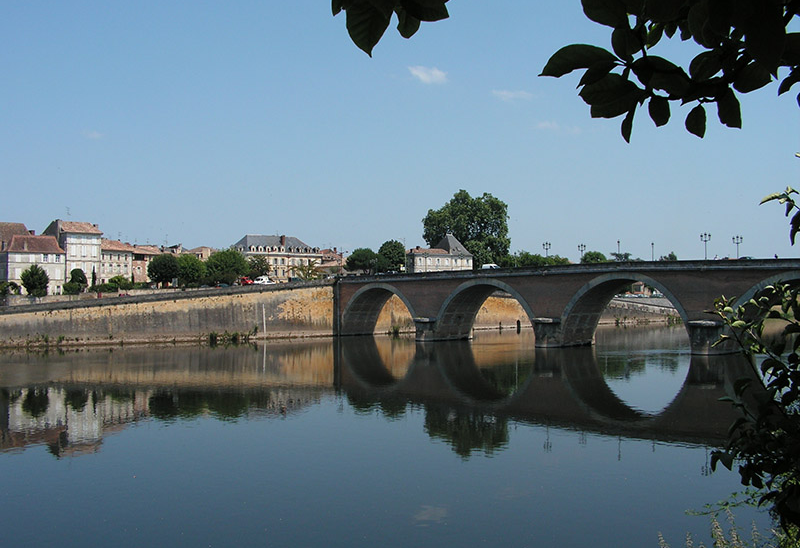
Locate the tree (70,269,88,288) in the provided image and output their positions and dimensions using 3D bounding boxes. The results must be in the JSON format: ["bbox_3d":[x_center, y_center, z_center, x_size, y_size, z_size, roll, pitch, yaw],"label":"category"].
[{"bbox_3d":[-65.870,1.130,171.000,3.680,4.500,3.600,0,-1,0],"label":"tree"}]

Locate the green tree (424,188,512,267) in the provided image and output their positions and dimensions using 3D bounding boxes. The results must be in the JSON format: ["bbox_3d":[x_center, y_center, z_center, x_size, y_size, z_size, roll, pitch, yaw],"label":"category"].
[{"bbox_3d":[21.180,-12.770,264.000,27.760,28.400,26.000,0,-2,0],"label":"green tree"}]

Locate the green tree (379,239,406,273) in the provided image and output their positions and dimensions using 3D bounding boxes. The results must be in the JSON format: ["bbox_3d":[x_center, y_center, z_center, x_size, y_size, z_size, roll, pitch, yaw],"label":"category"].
[{"bbox_3d":[-2.300,-4.080,219.000,6.930,9.420,6.800,0,-1,0],"label":"green tree"}]

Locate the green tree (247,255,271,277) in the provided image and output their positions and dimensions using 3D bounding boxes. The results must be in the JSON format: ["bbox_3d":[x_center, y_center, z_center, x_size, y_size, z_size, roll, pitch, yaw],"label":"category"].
[{"bbox_3d":[-34.460,-1.280,203.000,5.730,6.710,5.800,0,-2,0],"label":"green tree"}]

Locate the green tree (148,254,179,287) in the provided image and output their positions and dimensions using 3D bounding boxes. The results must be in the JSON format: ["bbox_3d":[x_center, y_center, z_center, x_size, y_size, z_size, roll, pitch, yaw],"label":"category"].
[{"bbox_3d":[-53.100,-0.670,187.000,6.860,7.420,6.500,0,-2,0],"label":"green tree"}]

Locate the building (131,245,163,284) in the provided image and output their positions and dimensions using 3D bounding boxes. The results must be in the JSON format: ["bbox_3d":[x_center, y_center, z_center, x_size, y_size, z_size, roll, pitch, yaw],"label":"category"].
[{"bbox_3d":[-60.980,-1.950,194.530,8.000,9.180,9.000,1,-2,-38],"label":"building"}]

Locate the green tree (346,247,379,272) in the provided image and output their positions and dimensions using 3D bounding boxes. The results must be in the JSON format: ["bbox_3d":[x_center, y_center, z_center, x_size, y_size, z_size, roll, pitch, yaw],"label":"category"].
[{"bbox_3d":[-9.960,-3.050,221.000,8.500,7.970,8.000,0,-2,0],"label":"green tree"}]

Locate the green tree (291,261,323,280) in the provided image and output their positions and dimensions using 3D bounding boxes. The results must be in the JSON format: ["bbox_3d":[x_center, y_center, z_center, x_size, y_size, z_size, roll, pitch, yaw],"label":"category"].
[{"bbox_3d":[-23.090,-0.690,210.000,8.580,5.430,7.500,0,-2,0],"label":"green tree"}]

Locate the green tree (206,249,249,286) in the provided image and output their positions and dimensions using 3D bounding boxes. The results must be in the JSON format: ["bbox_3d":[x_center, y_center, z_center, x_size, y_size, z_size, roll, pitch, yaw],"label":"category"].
[{"bbox_3d":[-39.620,-1.540,190.000,9.950,8.480,9.200,0,-1,0],"label":"green tree"}]

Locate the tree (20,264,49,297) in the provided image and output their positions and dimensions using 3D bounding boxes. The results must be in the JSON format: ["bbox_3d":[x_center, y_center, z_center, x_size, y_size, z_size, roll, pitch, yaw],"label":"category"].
[{"bbox_3d":[-73.360,1.410,167.000,5.580,6.580,5.600,0,-1,0],"label":"tree"}]

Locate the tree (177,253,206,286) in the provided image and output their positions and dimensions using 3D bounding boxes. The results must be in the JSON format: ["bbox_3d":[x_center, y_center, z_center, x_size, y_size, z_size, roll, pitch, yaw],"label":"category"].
[{"bbox_3d":[-47.480,-0.910,189.000,6.990,7.890,6.800,0,-1,0],"label":"tree"}]

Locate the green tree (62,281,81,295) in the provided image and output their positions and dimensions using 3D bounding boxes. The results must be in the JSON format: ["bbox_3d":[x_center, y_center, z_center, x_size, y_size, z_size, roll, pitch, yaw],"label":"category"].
[{"bbox_3d":[-66.520,2.740,169.000,4.050,2.830,3.600,0,-1,0],"label":"green tree"}]

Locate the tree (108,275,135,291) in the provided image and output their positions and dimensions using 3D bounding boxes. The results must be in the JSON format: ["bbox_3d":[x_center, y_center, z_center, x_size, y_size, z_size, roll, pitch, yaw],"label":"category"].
[{"bbox_3d":[-58.910,1.850,176.000,5.500,3.280,4.500,0,-2,0],"label":"tree"}]

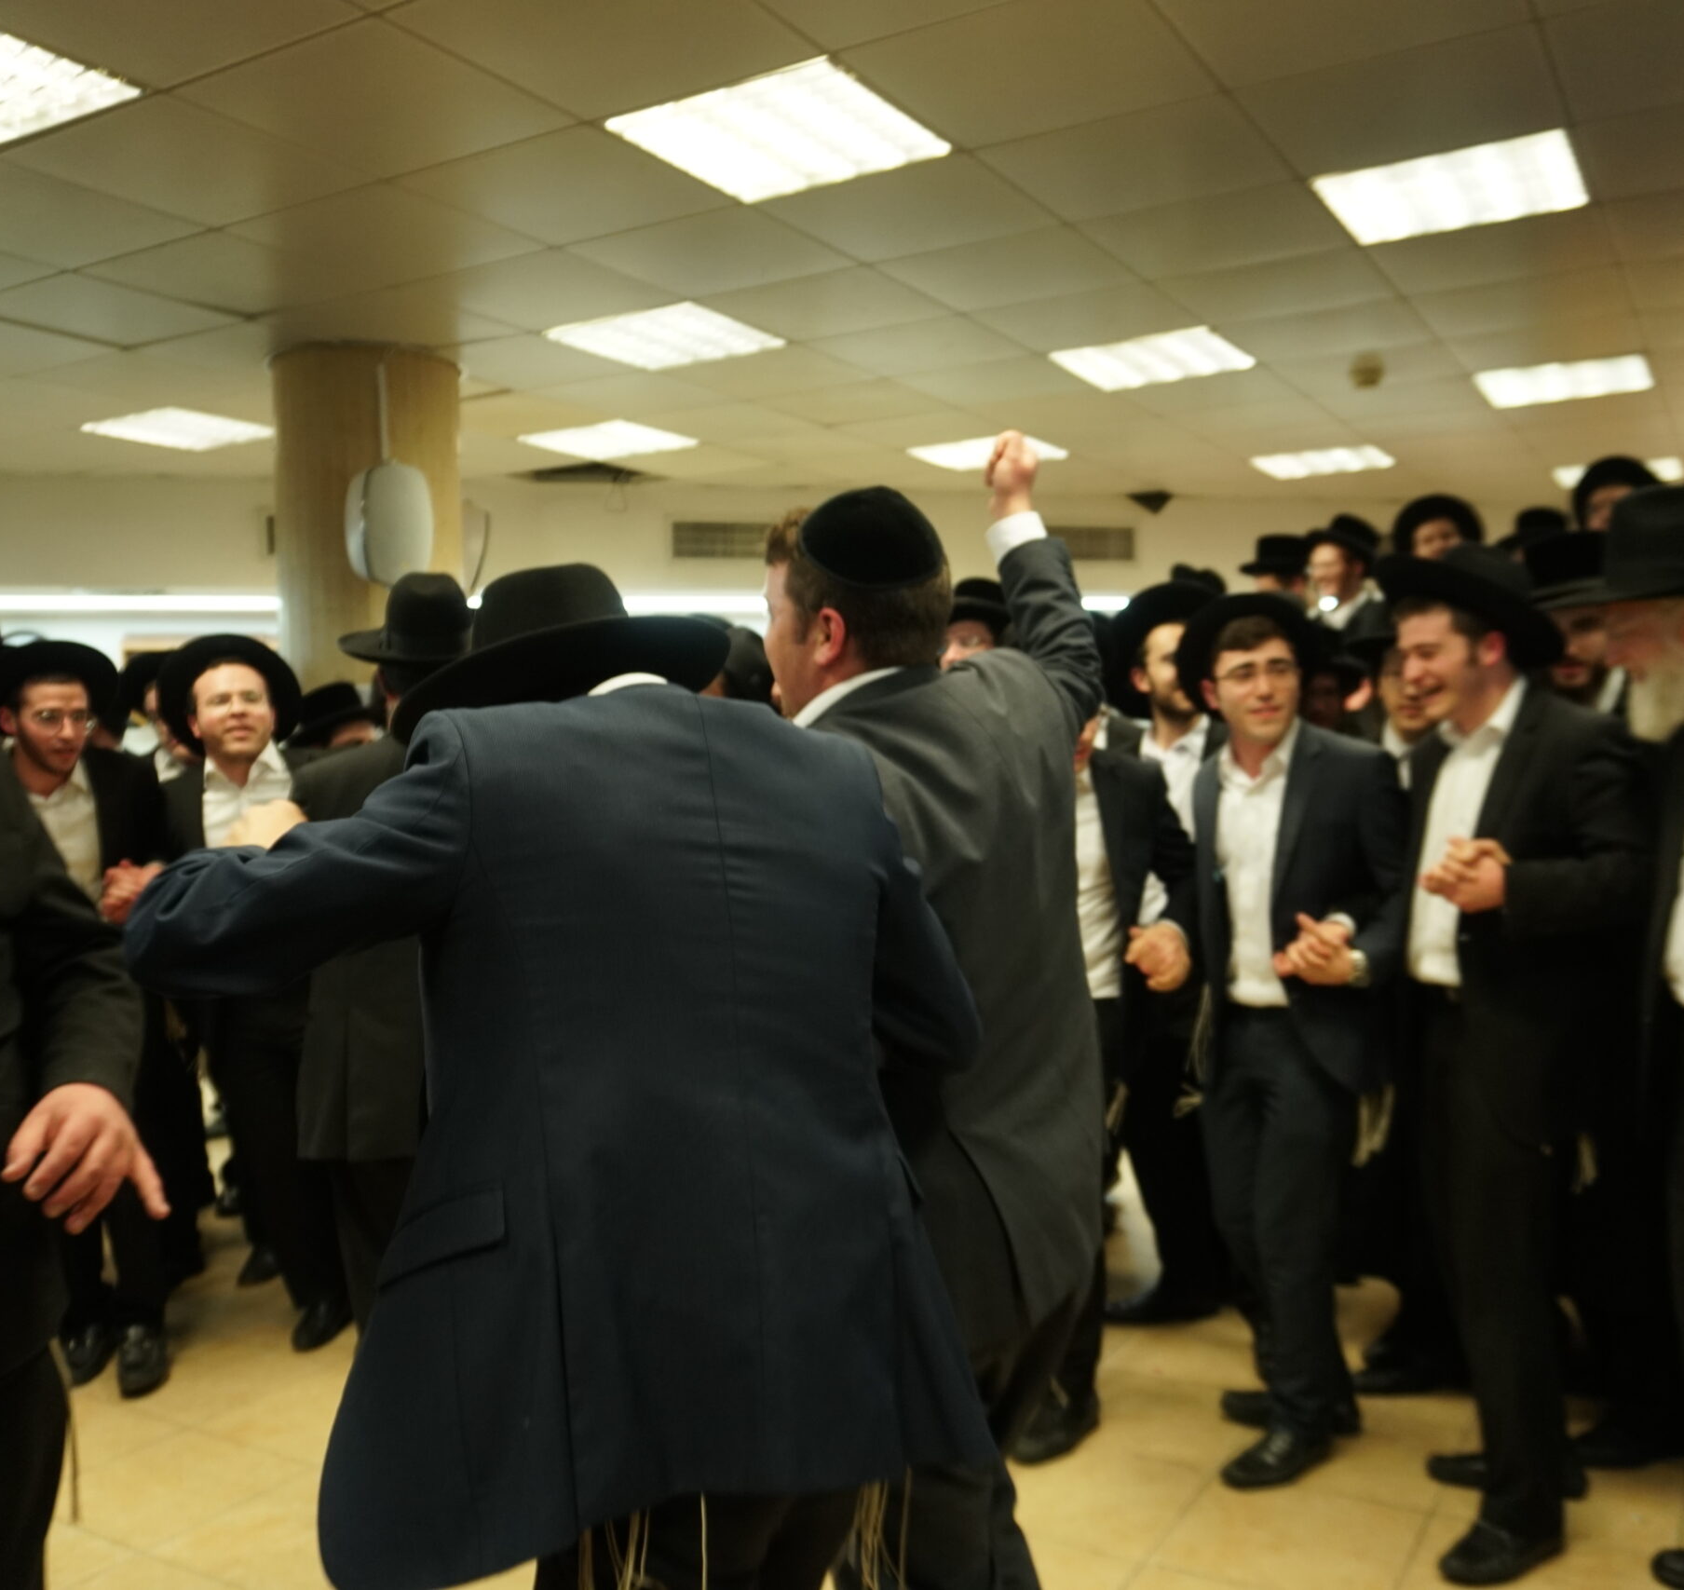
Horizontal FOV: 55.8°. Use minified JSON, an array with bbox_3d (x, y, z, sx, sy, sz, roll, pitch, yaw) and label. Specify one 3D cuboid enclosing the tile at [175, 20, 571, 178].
[{"bbox_3d":[-0.951,-1.435,3.297,0.600,0.020,0.600,0,2,31],"label":"tile"}]

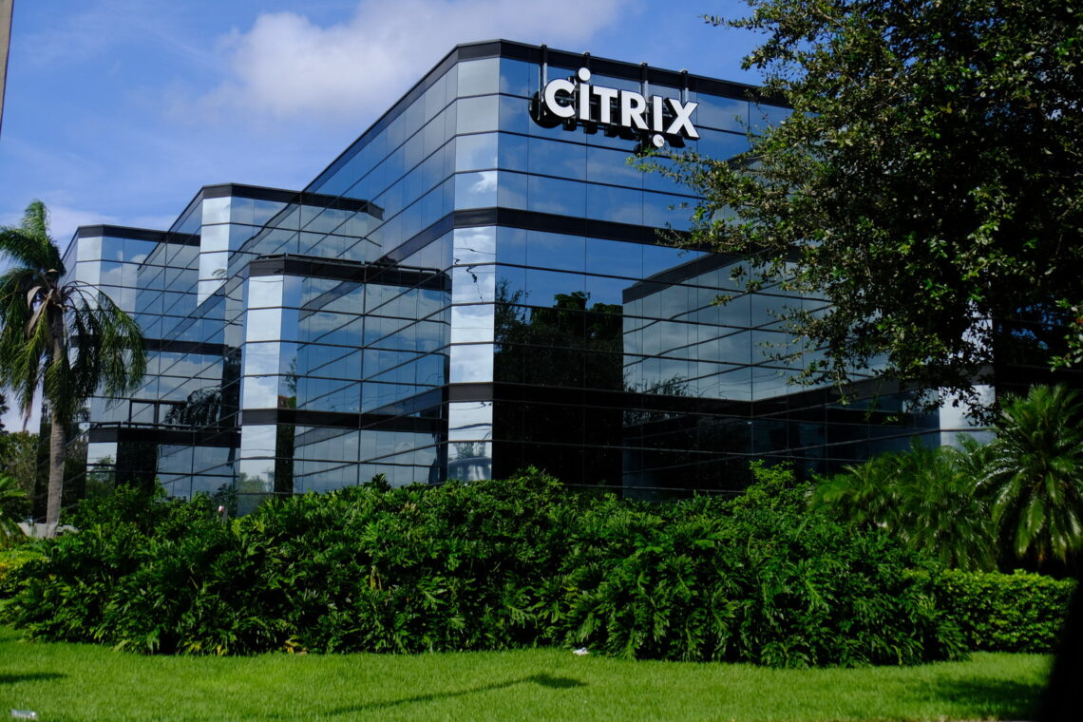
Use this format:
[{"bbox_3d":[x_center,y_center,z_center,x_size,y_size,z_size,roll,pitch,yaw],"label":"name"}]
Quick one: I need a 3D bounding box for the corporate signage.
[{"bbox_3d":[1.931,-6.027,31.884,4.161,1.675,0.320,5,-9,-23],"label":"corporate signage"}]

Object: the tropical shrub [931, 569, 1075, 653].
[{"bbox_3d":[6.629,3.732,19.794,2.600,1.200,1.000,1,-9,0],"label":"tropical shrub"}]

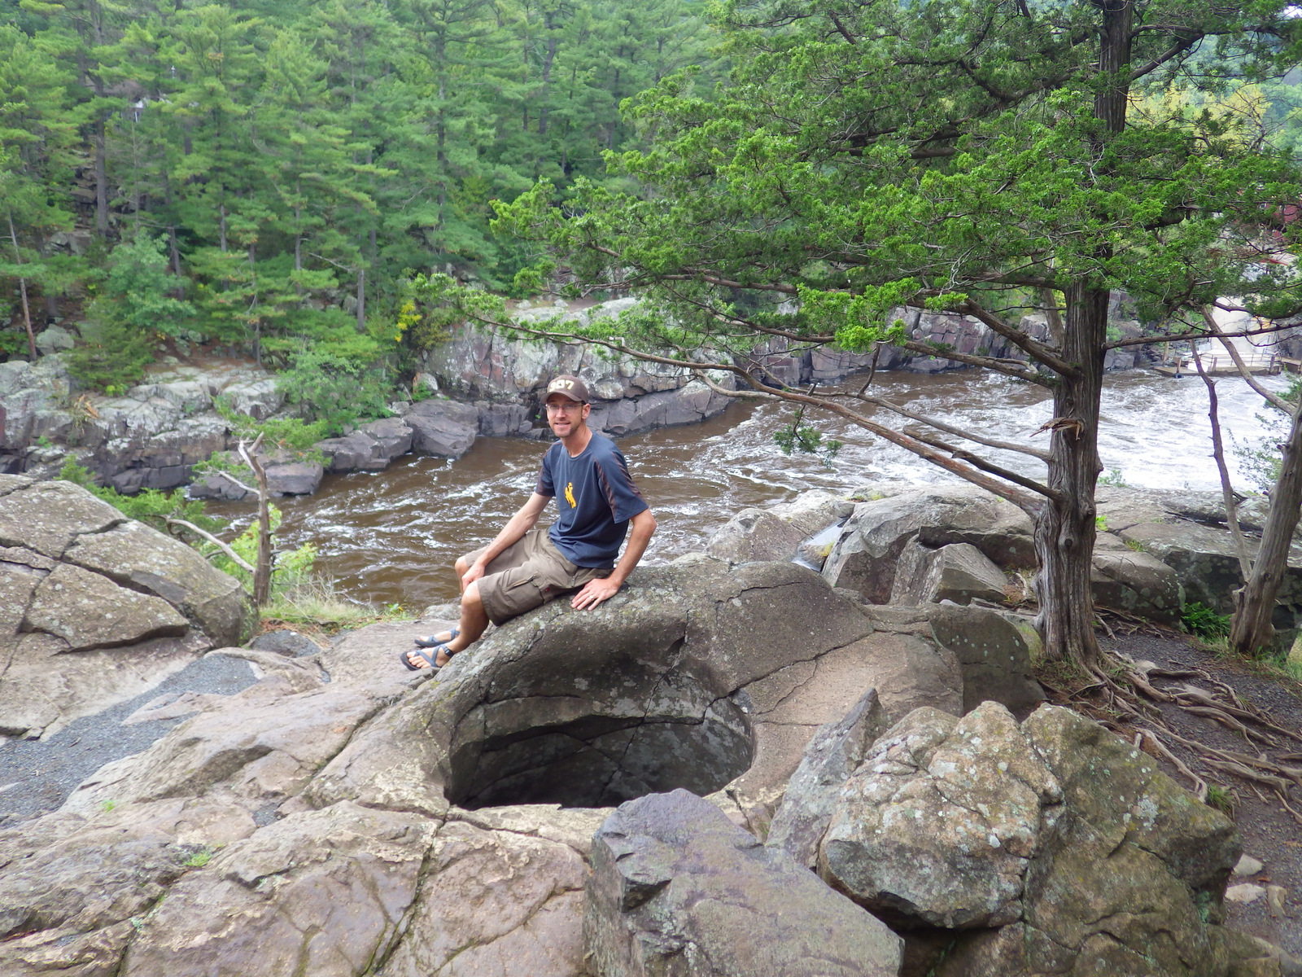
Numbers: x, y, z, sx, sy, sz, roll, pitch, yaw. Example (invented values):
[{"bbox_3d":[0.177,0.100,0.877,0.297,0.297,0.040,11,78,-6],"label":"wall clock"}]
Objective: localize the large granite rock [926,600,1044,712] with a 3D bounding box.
[{"bbox_3d":[1.407,0.721,4.850,0.480,0.420,0.380,1,11,6],"label":"large granite rock"}]

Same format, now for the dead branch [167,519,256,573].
[{"bbox_3d":[-2.259,0.296,6.000,0.450,0.260,0.140,0,10,0],"label":"dead branch"}]

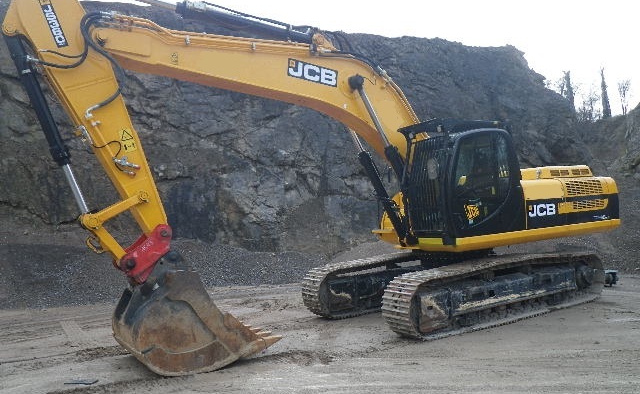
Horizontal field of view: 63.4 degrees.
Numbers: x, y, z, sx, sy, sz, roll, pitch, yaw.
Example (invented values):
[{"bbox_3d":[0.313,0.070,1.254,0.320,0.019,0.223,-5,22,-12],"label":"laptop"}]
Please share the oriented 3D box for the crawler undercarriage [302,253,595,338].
[{"bbox_3d":[2.631,1.745,10.328,4.980,0.980,3.220,-2,-4,-31],"label":"crawler undercarriage"}]

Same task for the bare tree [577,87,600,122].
[{"bbox_3d":[37.342,-12.865,72.000,3.338,4.965,3.000,-4,-3,0],"label":"bare tree"}]

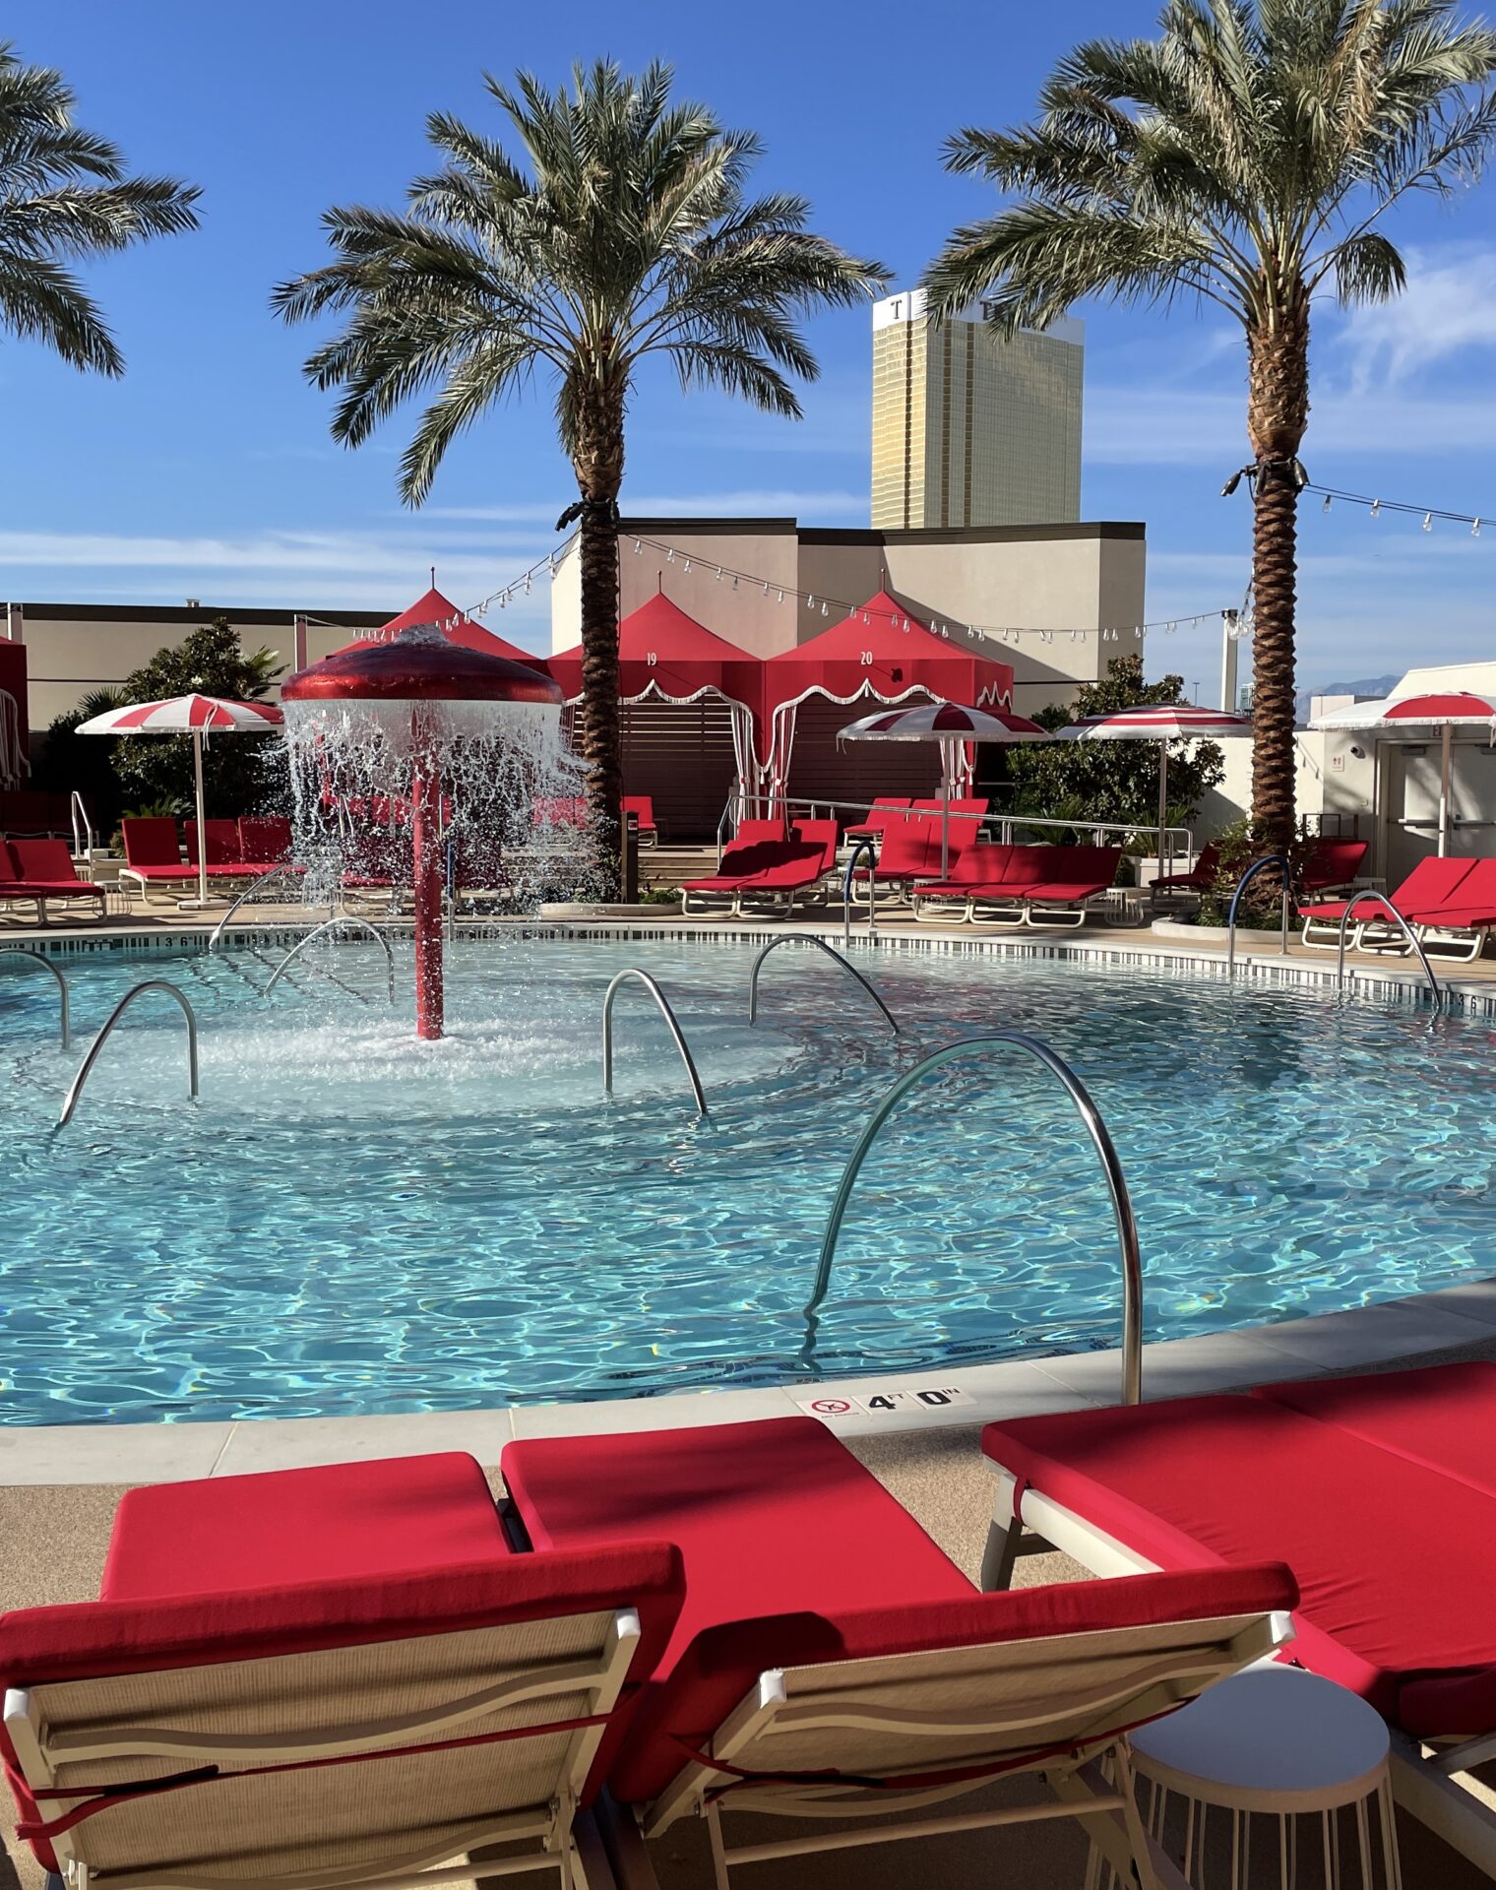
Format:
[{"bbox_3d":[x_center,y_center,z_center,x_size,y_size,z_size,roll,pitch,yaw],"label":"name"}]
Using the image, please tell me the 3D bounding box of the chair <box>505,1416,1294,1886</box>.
[{"bbox_3d":[0.070,0.973,2.756,0.650,0.800,1.880,-1,5,-14],"label":"chair"}]

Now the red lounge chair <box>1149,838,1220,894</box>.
[{"bbox_3d":[5.934,-0.878,24.532,0.660,0.800,1.850,4,6,37],"label":"red lounge chair"}]

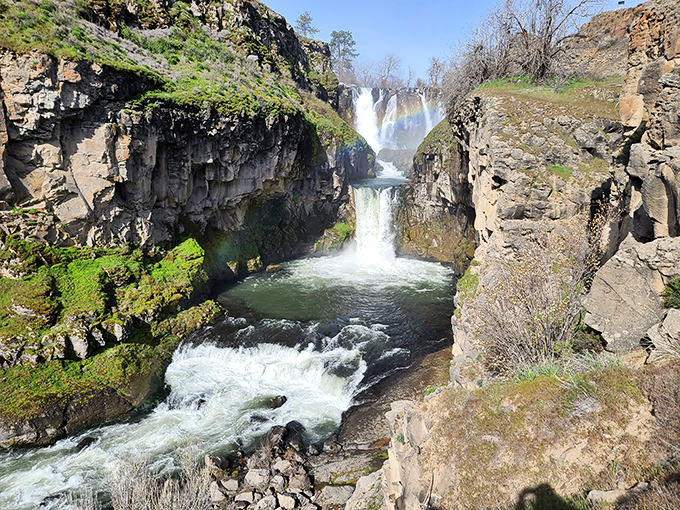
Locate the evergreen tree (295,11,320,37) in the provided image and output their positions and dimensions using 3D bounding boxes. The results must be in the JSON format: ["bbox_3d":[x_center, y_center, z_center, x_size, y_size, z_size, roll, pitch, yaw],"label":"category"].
[{"bbox_3d":[-9.532,-67.139,144.043,7.630,8.450,7.240,0,12,0],"label":"evergreen tree"}]

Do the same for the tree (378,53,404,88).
[{"bbox_3d":[15.481,-55.344,147.624,7.820,10.380,7.420,0,12,0],"label":"tree"}]

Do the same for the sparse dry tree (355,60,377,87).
[{"bbox_3d":[7.774,-55.155,149.712,6.710,7.800,6.370,0,12,0],"label":"sparse dry tree"}]

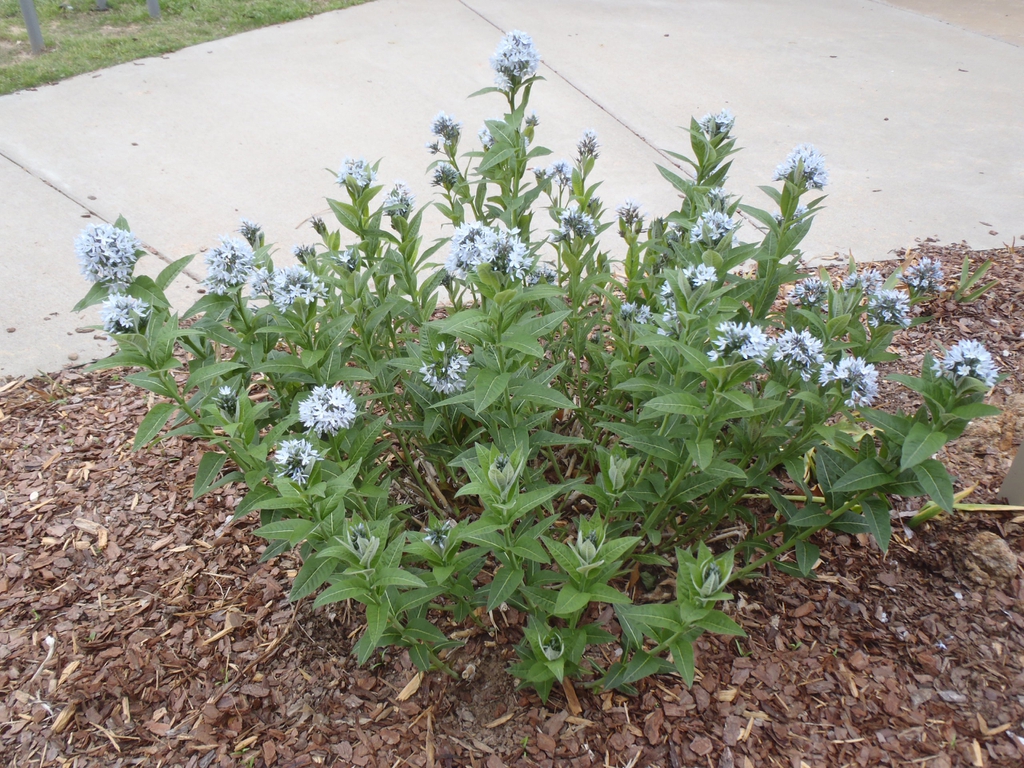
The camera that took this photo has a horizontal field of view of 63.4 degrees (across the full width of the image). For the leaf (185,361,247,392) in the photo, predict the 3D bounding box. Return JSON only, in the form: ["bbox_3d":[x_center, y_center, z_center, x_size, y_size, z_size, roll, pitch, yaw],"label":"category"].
[{"bbox_3d":[-0.388,-0.011,1.086,0.078,0.011,0.028,-27,43,-24],"label":"leaf"}]

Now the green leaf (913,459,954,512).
[{"bbox_3d":[0.641,0.154,1.260,0.043,0.015,0.087,-27,70,-2],"label":"green leaf"}]

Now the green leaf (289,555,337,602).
[{"bbox_3d":[-0.279,0.272,1.160,0.041,0.014,0.085,37,68,19],"label":"green leaf"}]

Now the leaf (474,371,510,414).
[{"bbox_3d":[-0.028,0.012,1.190,0.042,0.014,0.085,21,53,12],"label":"leaf"}]

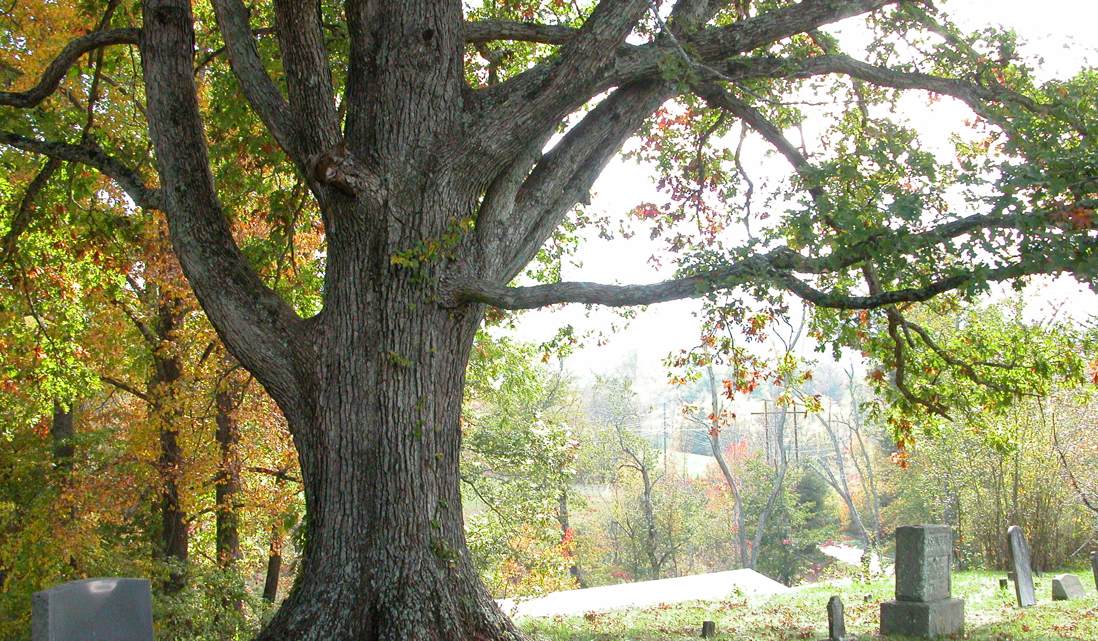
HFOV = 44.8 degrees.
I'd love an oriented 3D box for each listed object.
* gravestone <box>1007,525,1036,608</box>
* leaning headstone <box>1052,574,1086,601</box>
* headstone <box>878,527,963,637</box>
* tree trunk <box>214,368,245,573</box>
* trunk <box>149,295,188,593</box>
[{"bbox_3d":[5.323,2.753,14.950,0.070,0.900,0.450,-12,-12,36],"label":"gravestone"},{"bbox_3d":[6.142,3.149,15.700,0.200,0.280,0.520,-5,-8,39],"label":"leaning headstone"},{"bbox_3d":[3.587,2.484,12.750,0.470,1.000,0.880,-3,-8,37],"label":"headstone"},{"bbox_3d":[-4.797,2.196,20.000,0.410,3.000,0.400,0,-6,0],"label":"tree trunk"},{"bbox_3d":[-5.692,1.874,20.000,0.420,4.600,0.420,-4,-6,0],"label":"trunk"}]

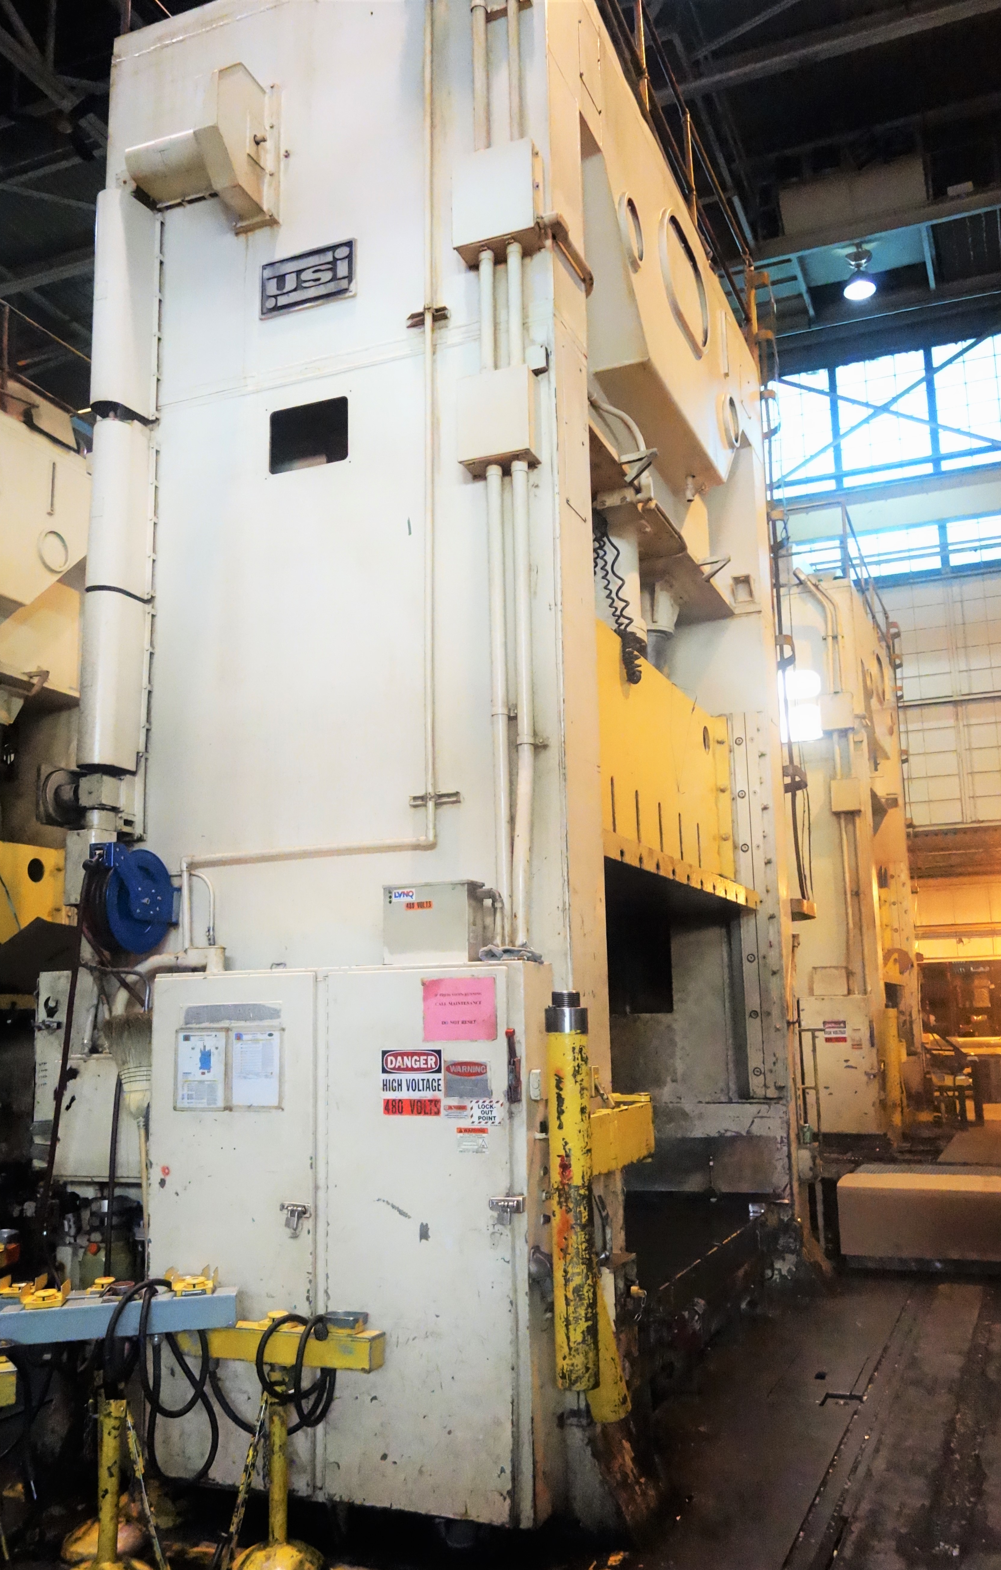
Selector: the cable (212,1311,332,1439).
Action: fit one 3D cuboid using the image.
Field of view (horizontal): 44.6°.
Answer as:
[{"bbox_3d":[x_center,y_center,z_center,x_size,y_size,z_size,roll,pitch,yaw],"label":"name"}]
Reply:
[{"bbox_3d":[-0.763,1.984,4.120,0.410,0.360,0.200,-6,-12,23],"label":"cable"}]

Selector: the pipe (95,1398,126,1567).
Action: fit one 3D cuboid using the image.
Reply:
[{"bbox_3d":[-1.269,2.271,3.970,0.065,0.540,0.065,-6,-12,23],"label":"pipe"}]

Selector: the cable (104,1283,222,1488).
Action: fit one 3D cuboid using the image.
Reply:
[{"bbox_3d":[-1.123,1.970,4.030,0.330,0.600,0.220,-6,-12,23],"label":"cable"}]

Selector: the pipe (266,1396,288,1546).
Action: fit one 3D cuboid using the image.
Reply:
[{"bbox_3d":[-0.750,2.314,4.110,0.060,0.480,0.060,-1,-11,0],"label":"pipe"}]

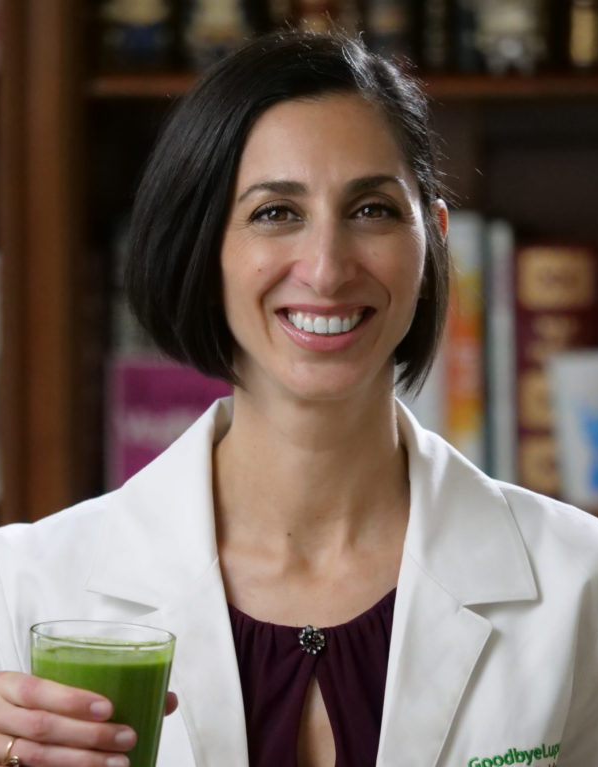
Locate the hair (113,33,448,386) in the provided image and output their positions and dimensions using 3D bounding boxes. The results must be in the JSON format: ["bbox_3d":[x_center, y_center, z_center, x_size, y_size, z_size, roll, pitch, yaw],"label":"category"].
[{"bbox_3d":[-0.009,-0.108,5.580,0.204,0.229,0.220,0,1,-2],"label":"hair"}]

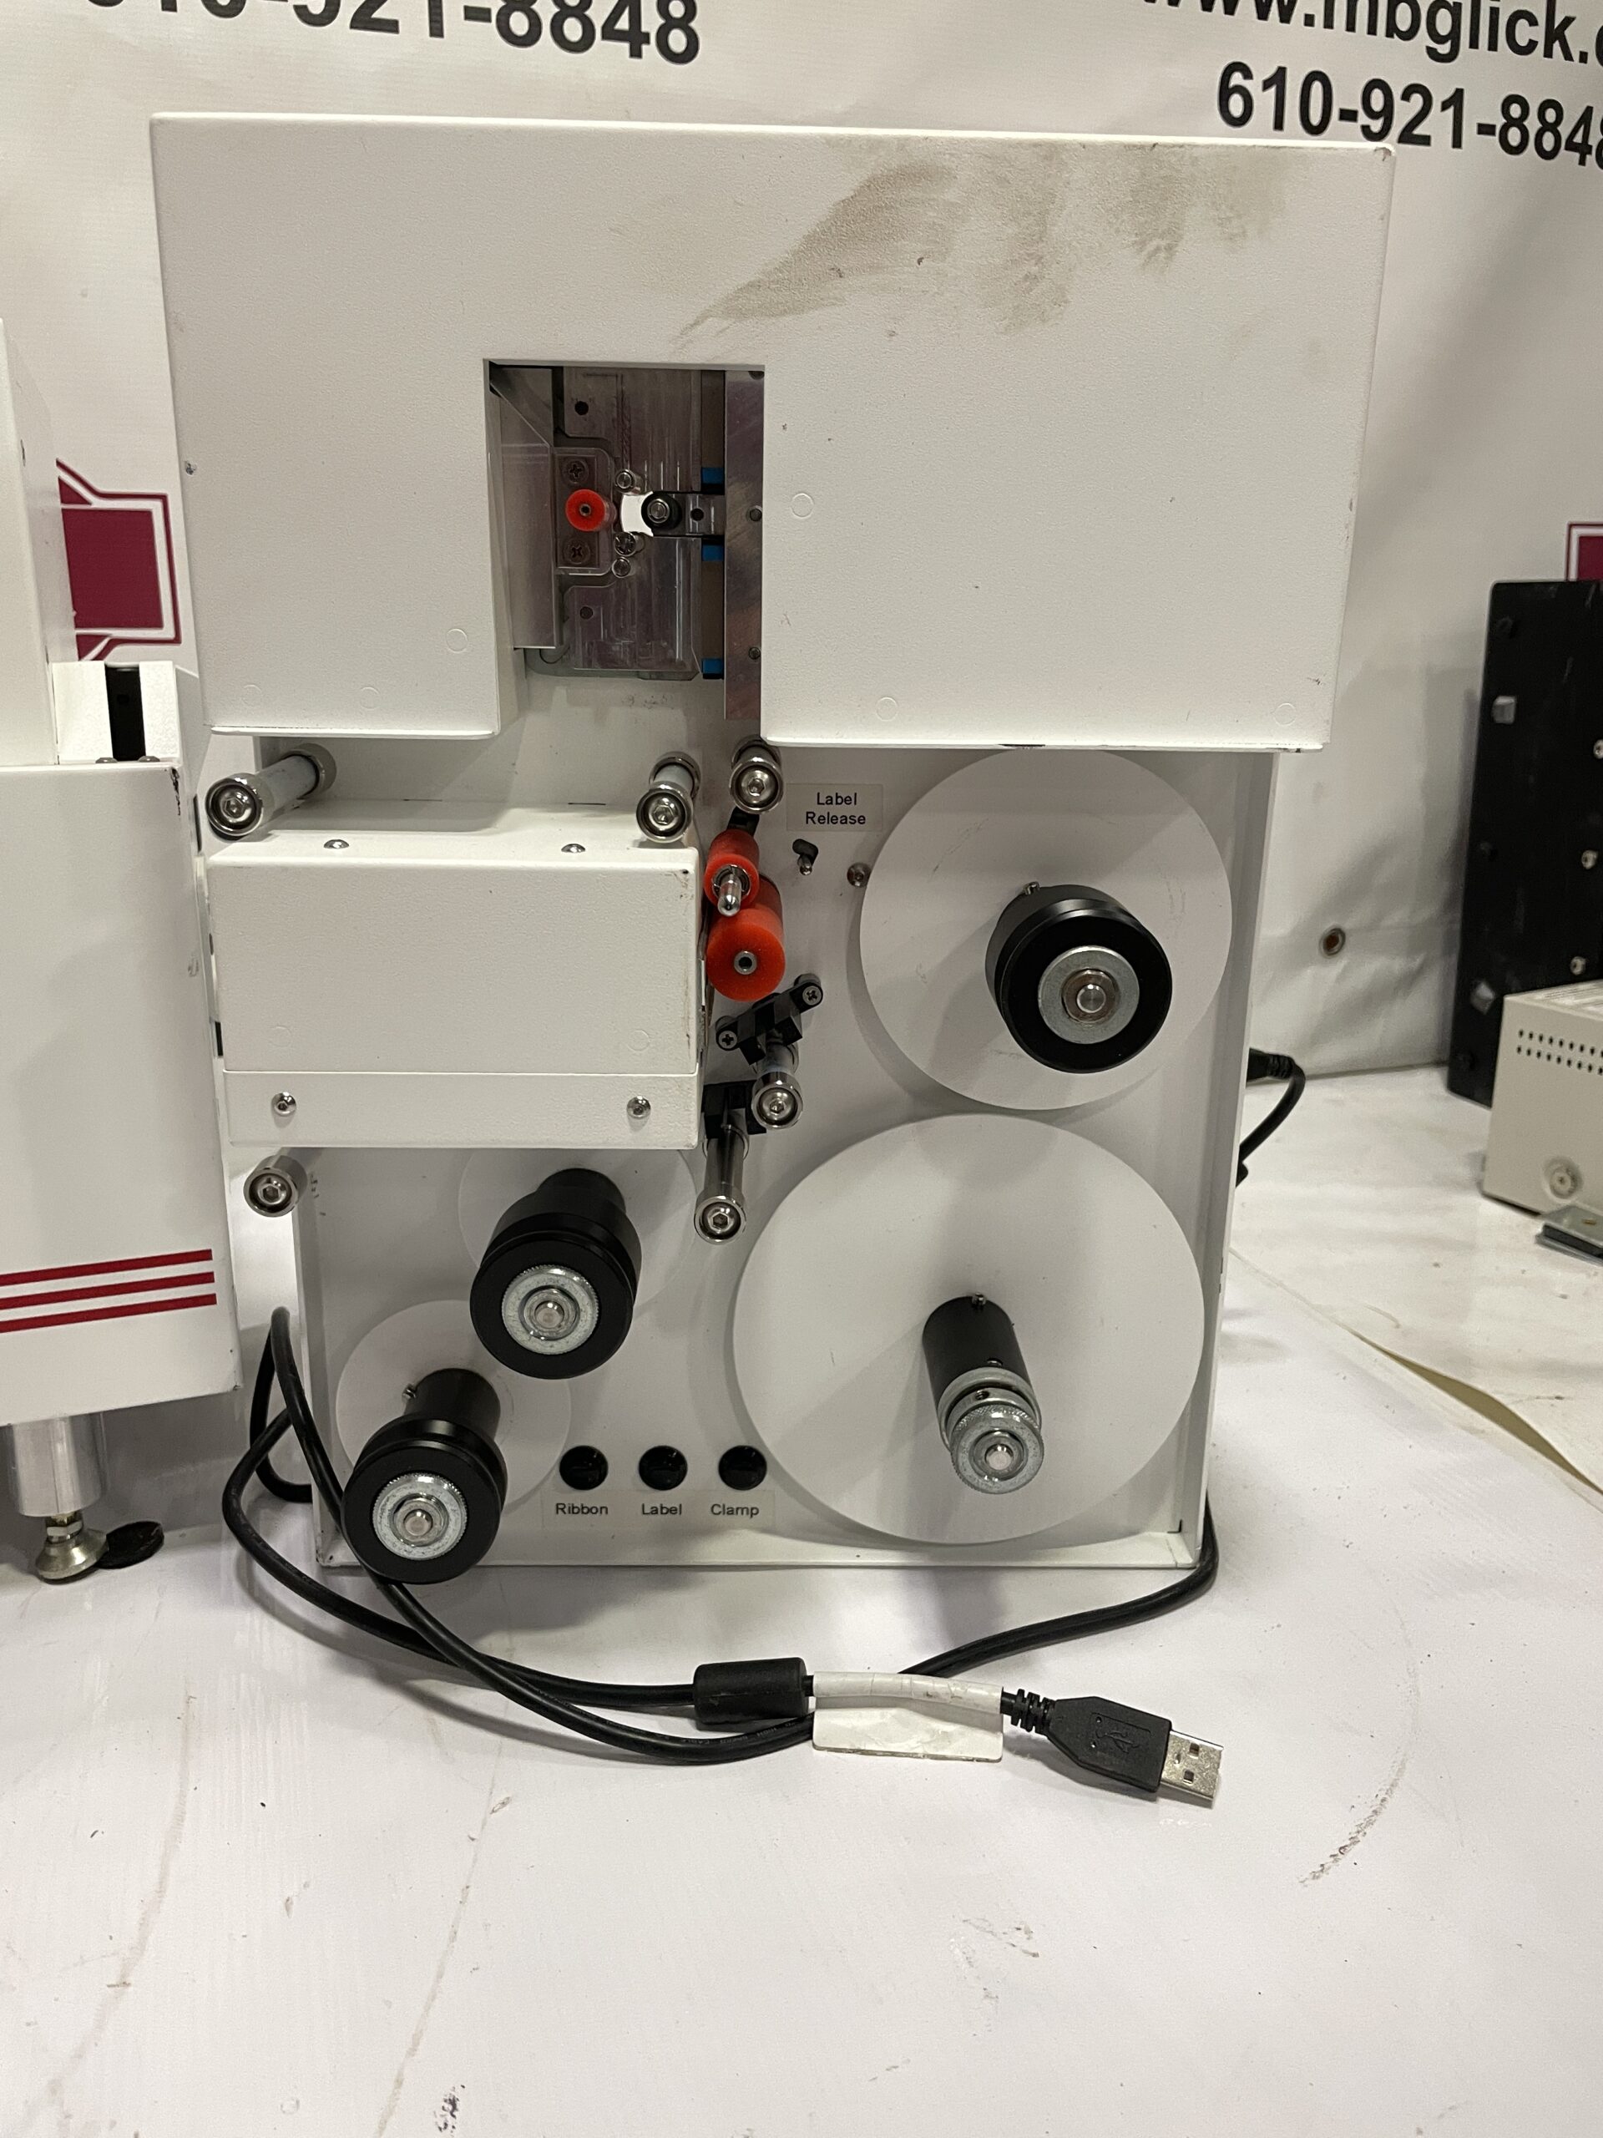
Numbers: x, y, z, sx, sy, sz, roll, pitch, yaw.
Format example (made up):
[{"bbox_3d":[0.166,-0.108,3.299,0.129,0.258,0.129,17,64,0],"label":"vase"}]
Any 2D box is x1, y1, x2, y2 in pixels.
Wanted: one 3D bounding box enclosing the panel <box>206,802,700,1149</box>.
[{"bbox_3d":[-0.071,-0.026,0.375,0.098,0.061,0.093,1,17,-2],"label":"panel"}]

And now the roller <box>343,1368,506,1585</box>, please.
[{"bbox_3d":[-0.095,0.103,0.423,0.040,0.040,0.062,1,17,-2],"label":"roller"}]

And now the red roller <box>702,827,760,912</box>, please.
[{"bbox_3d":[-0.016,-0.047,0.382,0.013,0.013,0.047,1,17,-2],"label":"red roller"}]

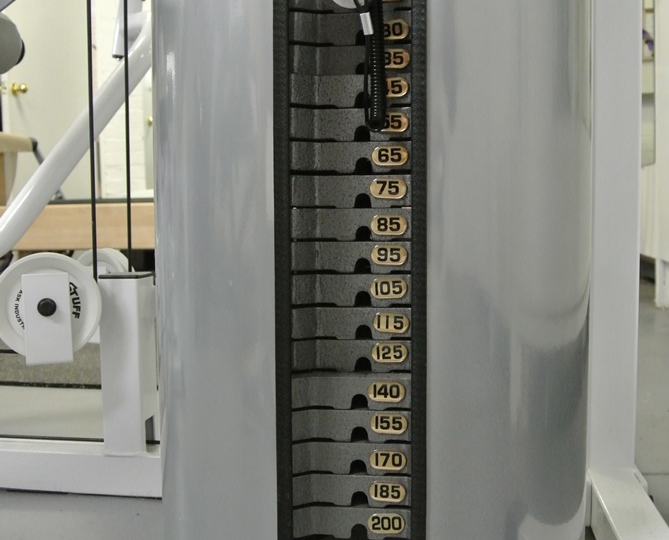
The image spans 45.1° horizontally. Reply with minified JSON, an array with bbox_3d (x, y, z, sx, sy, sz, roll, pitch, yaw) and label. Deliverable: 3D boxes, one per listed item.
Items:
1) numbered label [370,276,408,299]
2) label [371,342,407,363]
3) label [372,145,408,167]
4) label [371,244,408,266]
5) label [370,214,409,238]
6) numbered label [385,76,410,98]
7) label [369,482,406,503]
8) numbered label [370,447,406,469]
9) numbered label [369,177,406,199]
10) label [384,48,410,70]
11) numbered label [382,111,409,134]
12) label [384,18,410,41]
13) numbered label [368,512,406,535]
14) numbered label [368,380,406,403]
[{"bbox_3d":[0.047,0.016,0.692,0.032,0.017,0.003,0,2,5],"label":"numbered label"},{"bbox_3d":[0.048,0.072,0.695,0.032,0.017,0.003,0,2,5],"label":"label"},{"bbox_3d":[0.045,-0.092,0.652,0.030,0.017,0.003,0,4,7],"label":"label"},{"bbox_3d":[0.045,-0.012,0.658,0.030,0.017,0.003,0,4,7],"label":"label"},{"bbox_3d":[0.047,-0.038,0.690,0.032,0.017,0.003,0,2,5],"label":"label"},{"bbox_3d":[0.045,-0.147,0.649,0.030,0.017,0.003,0,4,7],"label":"numbered label"},{"bbox_3d":[0.047,0.193,0.700,0.032,0.017,0.003,0,2,5],"label":"label"},{"bbox_3d":[0.044,0.153,0.648,0.030,0.017,0.003,0,4,7],"label":"numbered label"},{"bbox_3d":[0.046,-0.069,0.689,0.032,0.017,0.003,0,2,5],"label":"numbered label"},{"bbox_3d":[0.049,-0.179,0.684,0.032,0.017,0.003,0,2,5],"label":"label"},{"bbox_3d":[0.045,-0.119,0.651,0.030,0.017,0.003,0,4,7],"label":"numbered label"},{"bbox_3d":[0.048,-0.203,0.683,0.032,0.017,0.003,0,2,5],"label":"label"},{"bbox_3d":[0.042,0.205,0.652,0.030,0.017,0.003,0,4,7],"label":"numbered label"},{"bbox_3d":[0.042,0.098,0.645,0.030,0.017,0.003,0,4,7],"label":"numbered label"}]

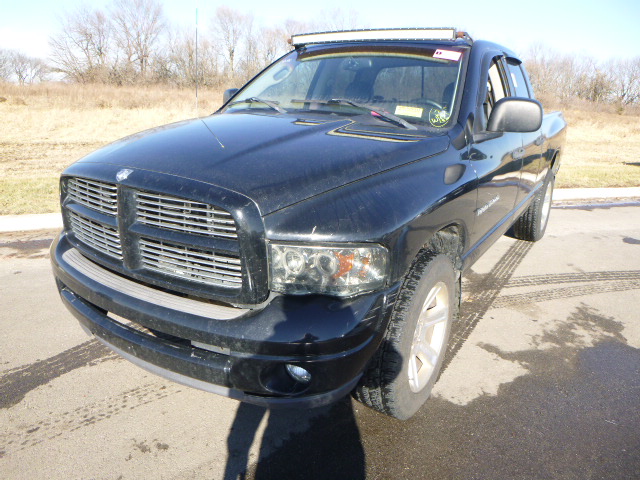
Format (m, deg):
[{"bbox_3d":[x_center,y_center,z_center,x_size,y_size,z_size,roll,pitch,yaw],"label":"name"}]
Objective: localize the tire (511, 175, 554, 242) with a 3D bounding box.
[{"bbox_3d":[2.409,-0.422,5.205,0.270,0.825,0.835,12,21,31],"label":"tire"}]

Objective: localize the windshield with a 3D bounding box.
[{"bbox_3d":[0.153,-1.035,2.960,1.620,0.160,0.880,13,55,30],"label":"windshield"}]

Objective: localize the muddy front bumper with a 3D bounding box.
[{"bbox_3d":[-0.674,0.281,2.072,1.970,0.520,0.570,13,20,30],"label":"muddy front bumper"}]

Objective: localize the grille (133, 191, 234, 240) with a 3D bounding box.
[{"bbox_3d":[-0.489,-0.094,1.673,0.450,0.120,0.070,10,19,24],"label":"grille"}]

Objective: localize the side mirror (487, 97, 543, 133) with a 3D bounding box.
[{"bbox_3d":[1.091,-0.702,2.583,0.280,0.188,0.150,12,21,31],"label":"side mirror"}]

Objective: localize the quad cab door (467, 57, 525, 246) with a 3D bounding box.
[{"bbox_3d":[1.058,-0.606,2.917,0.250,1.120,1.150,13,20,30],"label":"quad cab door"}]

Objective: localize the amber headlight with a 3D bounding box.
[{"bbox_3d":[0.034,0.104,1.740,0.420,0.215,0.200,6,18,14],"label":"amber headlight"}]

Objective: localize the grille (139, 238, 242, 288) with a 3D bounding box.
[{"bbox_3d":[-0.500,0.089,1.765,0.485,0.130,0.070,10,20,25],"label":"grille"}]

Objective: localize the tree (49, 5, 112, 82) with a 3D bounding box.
[{"bbox_3d":[-26.766,-21.873,51.655,6.450,8.130,6.130,-6,19,-25],"label":"tree"}]

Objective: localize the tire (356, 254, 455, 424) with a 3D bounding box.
[{"bbox_3d":[0.449,0.454,2.354,0.270,0.825,0.835,12,21,31],"label":"tire"}]

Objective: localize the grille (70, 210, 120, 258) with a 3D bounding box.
[{"bbox_3d":[-0.981,-0.027,2.026,0.455,0.135,0.070,15,22,36],"label":"grille"}]

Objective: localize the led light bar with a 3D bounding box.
[{"bbox_3d":[0.300,-1.365,3.082,1.250,0.085,0.150,13,20,30],"label":"led light bar"}]

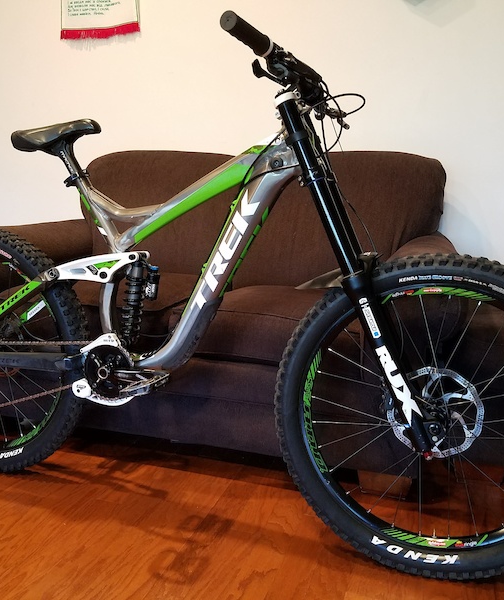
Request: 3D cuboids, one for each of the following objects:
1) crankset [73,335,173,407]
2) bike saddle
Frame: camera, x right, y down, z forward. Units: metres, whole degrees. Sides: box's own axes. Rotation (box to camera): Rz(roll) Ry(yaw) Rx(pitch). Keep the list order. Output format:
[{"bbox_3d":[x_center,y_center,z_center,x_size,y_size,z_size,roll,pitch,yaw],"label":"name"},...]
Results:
[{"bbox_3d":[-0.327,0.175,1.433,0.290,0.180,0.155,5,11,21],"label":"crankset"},{"bbox_3d":[-0.493,-0.414,1.528,0.270,0.085,0.140,5,11,21],"label":"bike saddle"}]

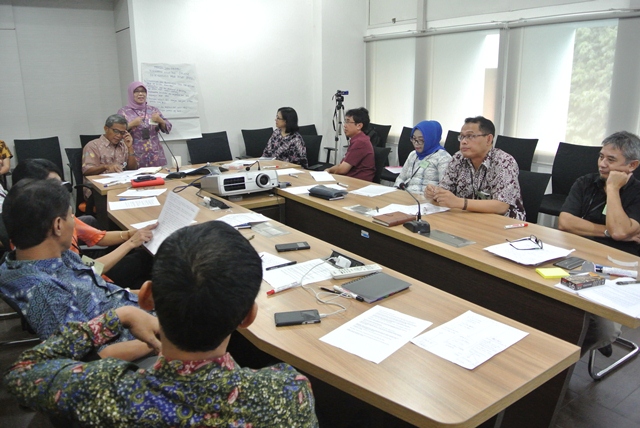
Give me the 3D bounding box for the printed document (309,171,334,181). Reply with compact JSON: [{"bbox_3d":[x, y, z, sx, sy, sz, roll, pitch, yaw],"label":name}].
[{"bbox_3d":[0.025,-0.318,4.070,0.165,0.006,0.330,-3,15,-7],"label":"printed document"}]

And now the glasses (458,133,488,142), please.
[{"bbox_3d":[0.923,-0.455,2.870,0.140,0.045,0.140,-9,17,-28],"label":"glasses"}]

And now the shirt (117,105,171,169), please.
[{"bbox_3d":[-1.782,-0.762,5.012,0.560,0.730,0.320,-3,15,-7],"label":"shirt"}]

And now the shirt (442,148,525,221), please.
[{"bbox_3d":[1.038,-0.124,3.133,0.370,0.620,0.520,-14,20,-42],"label":"shirt"}]

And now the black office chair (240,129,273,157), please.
[{"bbox_3d":[-0.693,-0.602,6.263,0.580,0.930,0.620,-7,16,-23],"label":"black office chair"}]

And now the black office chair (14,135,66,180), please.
[{"bbox_3d":[-2.953,-0.318,5.224,0.530,0.950,0.580,-12,19,-37],"label":"black office chair"}]

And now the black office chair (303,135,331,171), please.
[{"bbox_3d":[-0.241,-0.374,5.355,0.580,0.930,0.620,3,15,14],"label":"black office chair"}]

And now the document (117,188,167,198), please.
[{"bbox_3d":[-1.278,-0.152,3.477,0.297,0.004,0.210,-1,15,0],"label":"document"}]

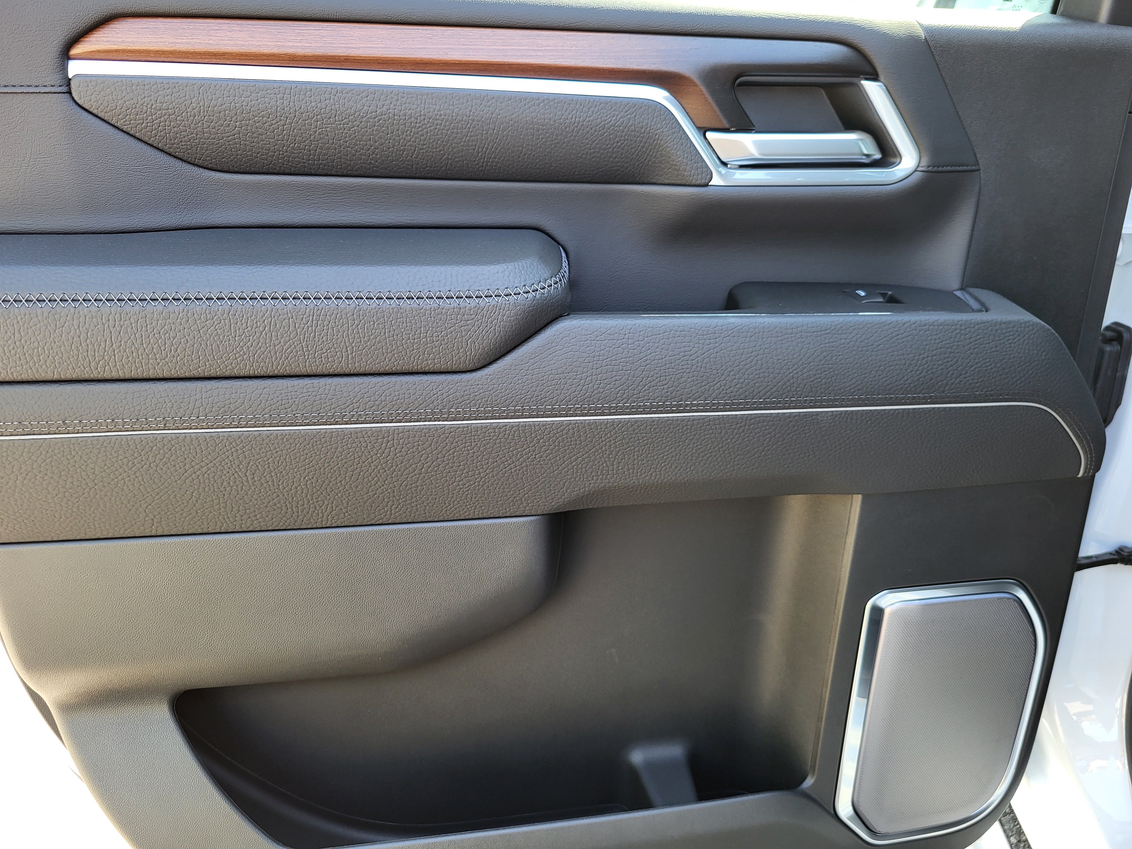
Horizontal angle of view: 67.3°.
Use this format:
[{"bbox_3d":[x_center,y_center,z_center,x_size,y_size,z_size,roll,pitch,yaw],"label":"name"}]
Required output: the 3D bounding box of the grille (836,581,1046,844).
[{"bbox_3d":[0.334,0.262,0.758,0.181,0.274,0.025,-2,19,-9],"label":"grille"}]

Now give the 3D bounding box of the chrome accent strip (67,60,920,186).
[{"bbox_3d":[-0.022,-0.201,0.577,0.576,0.073,0.035,-2,19,-9],"label":"chrome accent strip"}]

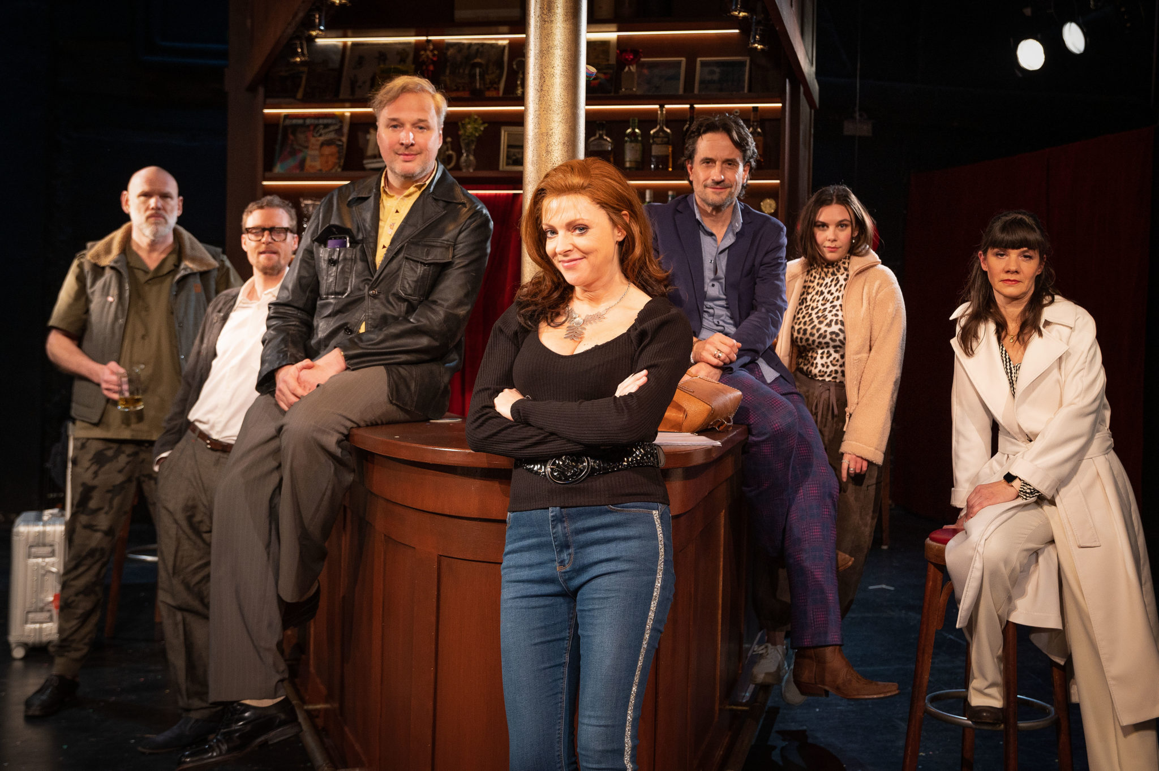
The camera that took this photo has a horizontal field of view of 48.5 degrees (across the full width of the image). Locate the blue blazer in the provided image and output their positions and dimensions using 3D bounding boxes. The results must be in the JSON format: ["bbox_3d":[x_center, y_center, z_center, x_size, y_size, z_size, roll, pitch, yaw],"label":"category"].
[{"bbox_3d":[0.386,-0.262,3.600,0.450,0.570,0.310,1,2,-14],"label":"blue blazer"}]

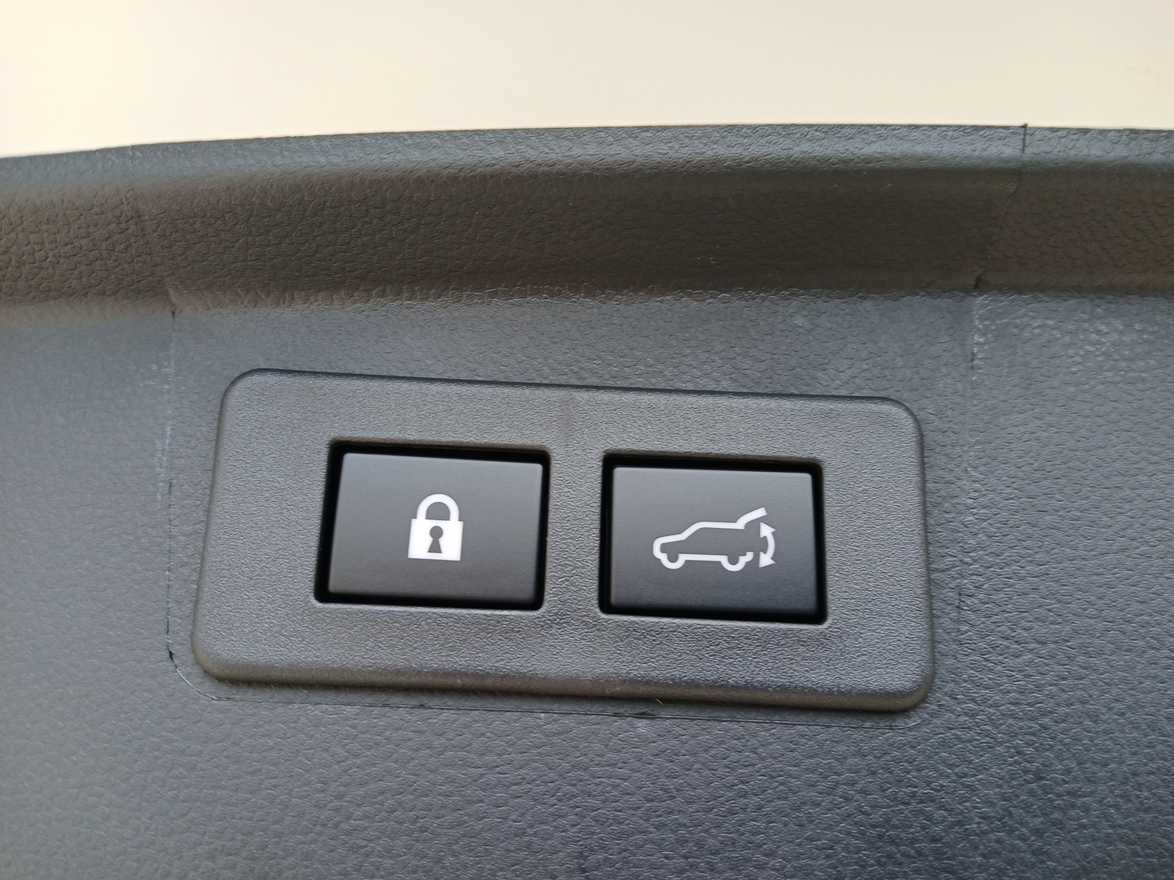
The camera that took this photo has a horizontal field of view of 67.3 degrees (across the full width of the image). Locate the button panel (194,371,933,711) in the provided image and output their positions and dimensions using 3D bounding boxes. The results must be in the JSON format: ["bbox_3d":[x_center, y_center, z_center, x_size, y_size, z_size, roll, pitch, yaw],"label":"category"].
[{"bbox_3d":[-0.002,0.012,0.113,0.090,0.039,0.007,3,-13,-2],"label":"button panel"}]

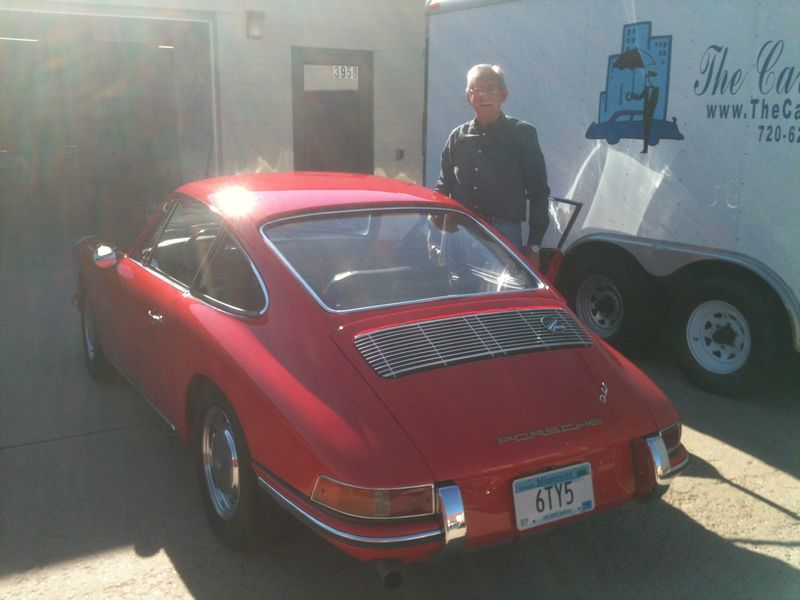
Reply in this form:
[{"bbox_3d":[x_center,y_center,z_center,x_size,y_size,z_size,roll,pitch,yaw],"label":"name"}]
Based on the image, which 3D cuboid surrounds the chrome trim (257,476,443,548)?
[{"bbox_3d":[-0.161,0.589,2.333,0.325,0.055,0.595,-6,14,-30],"label":"chrome trim"}]

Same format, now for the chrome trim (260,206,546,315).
[{"bbox_3d":[0.013,-0.181,3.077,0.985,0.070,0.665,-6,37,-30],"label":"chrome trim"}]

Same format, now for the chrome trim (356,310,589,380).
[{"bbox_3d":[0.265,0.132,2.701,0.860,0.045,0.225,-6,41,-30],"label":"chrome trim"}]

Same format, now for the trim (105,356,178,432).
[{"bbox_3d":[-1.270,0.428,3.888,0.035,0.045,1.400,-6,12,-30],"label":"trim"}]

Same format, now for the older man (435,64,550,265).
[{"bbox_3d":[0.443,-0.272,4.181,0.550,1.800,0.320,5,13,20],"label":"older man"}]

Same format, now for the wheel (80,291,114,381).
[{"bbox_3d":[-1.734,0.175,4.772,0.170,0.635,0.635,-6,14,-32],"label":"wheel"}]

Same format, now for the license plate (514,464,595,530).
[{"bbox_3d":[0.470,0.589,2.434,0.305,0.153,0.012,-6,1,-30],"label":"license plate"}]

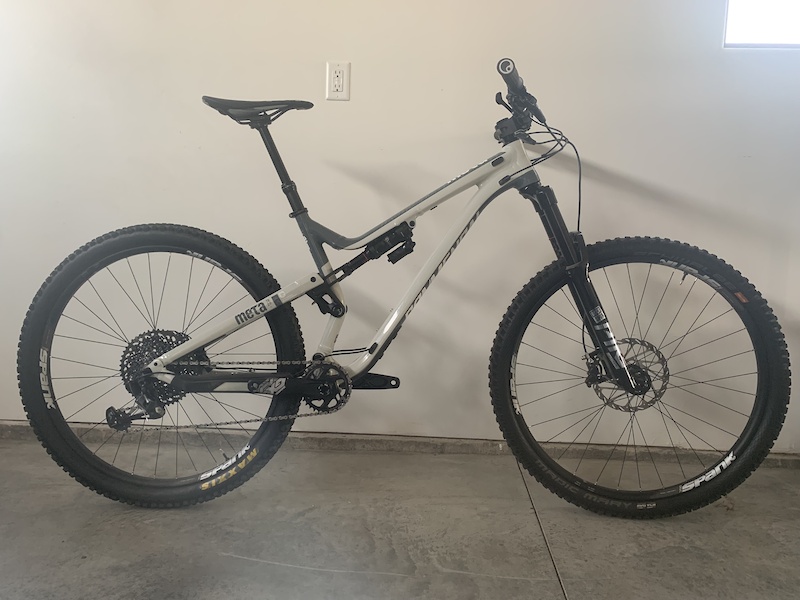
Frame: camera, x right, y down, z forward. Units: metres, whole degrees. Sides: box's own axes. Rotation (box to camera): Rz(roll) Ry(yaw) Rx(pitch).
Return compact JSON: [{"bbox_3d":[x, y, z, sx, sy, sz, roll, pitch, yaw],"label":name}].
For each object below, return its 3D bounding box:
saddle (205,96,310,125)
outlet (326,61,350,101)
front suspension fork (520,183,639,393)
[{"bbox_3d":[-0.361,-0.481,1.545,0.272,0.062,0.142,2,2,0],"label":"saddle"},{"bbox_3d":[-0.192,-0.691,1.895,0.077,0.121,0.008,2,6,2],"label":"outlet"},{"bbox_3d":[0.469,-0.031,1.560,0.112,0.585,0.185,-22,2,10],"label":"front suspension fork"}]

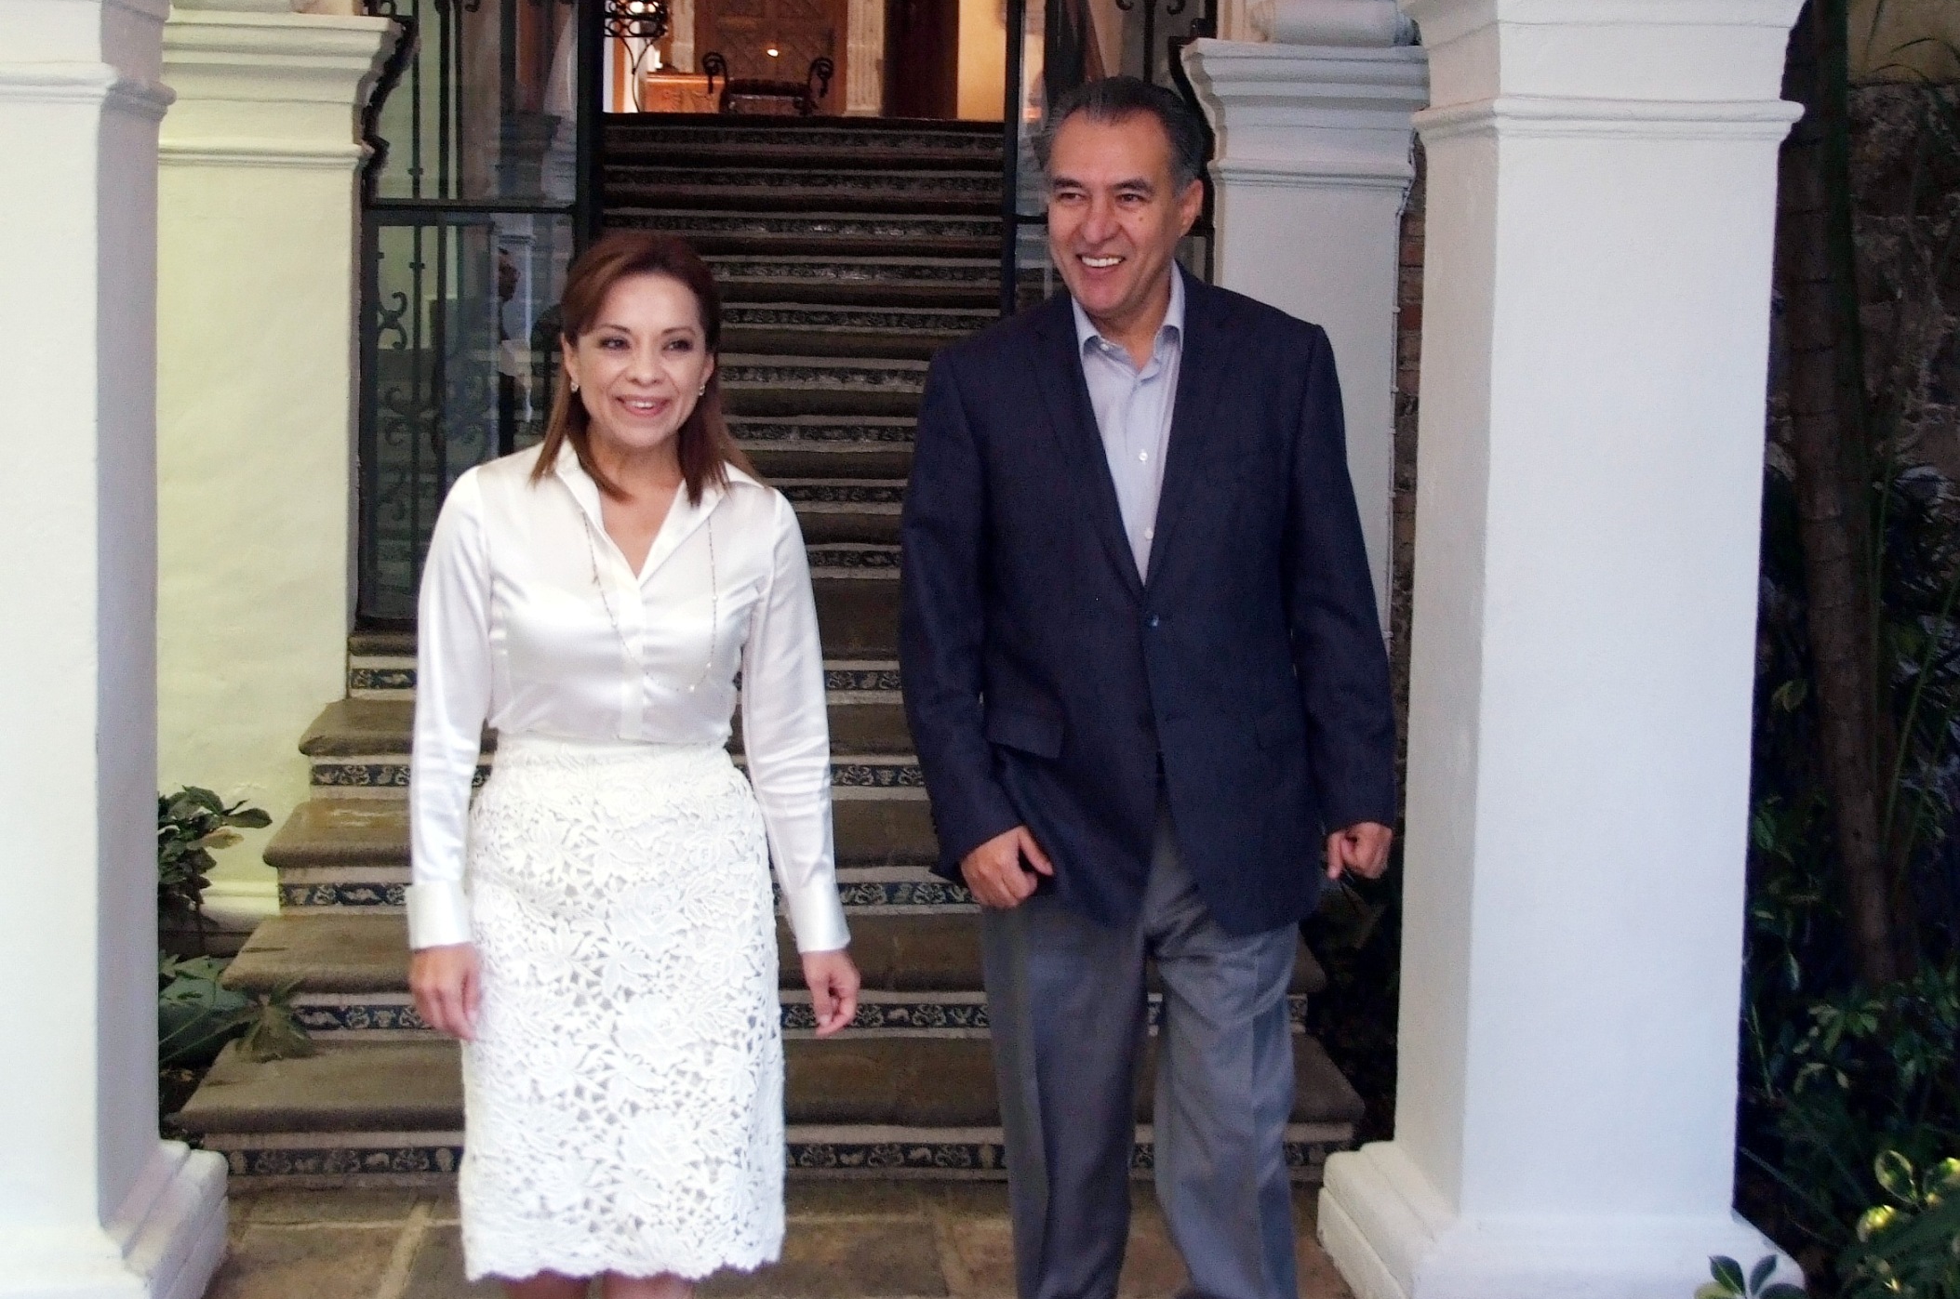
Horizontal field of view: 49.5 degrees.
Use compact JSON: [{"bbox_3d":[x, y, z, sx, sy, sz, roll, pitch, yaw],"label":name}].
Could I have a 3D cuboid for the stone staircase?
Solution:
[{"bbox_3d":[-0.497,-0.552,6.085,2.116,2.535,4.781,0,6,-4],"label":"stone staircase"}]

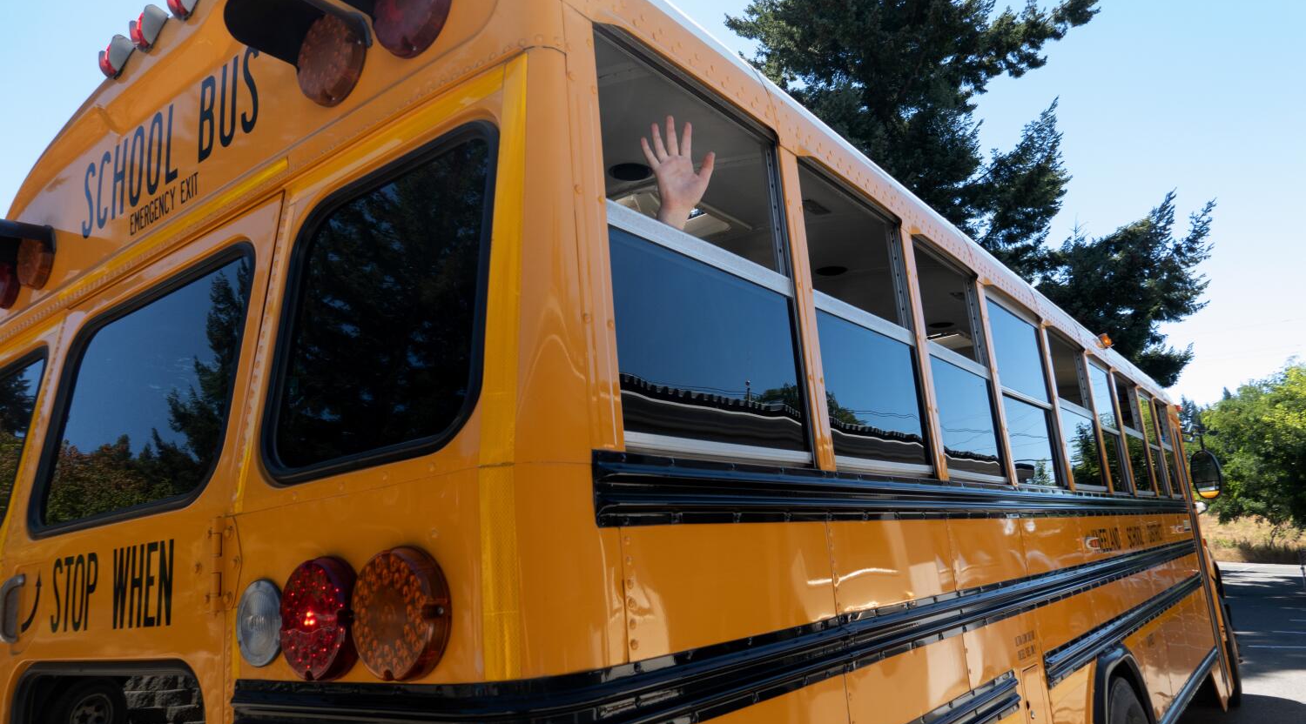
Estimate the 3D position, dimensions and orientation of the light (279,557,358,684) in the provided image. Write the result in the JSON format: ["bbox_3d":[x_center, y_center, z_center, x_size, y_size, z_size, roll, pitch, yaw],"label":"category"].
[{"bbox_3d":[-0.495,0.383,1.297,0.180,0.180,0.036,-14,-16,35],"label":"light"}]

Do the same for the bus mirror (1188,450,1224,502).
[{"bbox_3d":[4.492,0.926,7.085,0.080,0.390,0.225,7,-17,-40],"label":"bus mirror"}]

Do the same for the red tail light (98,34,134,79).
[{"bbox_3d":[-1.361,-0.771,2.209,0.080,0.087,0.073,-14,-16,35],"label":"red tail light"}]

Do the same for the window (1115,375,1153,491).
[{"bbox_3d":[2.929,0.468,5.326,0.050,0.720,0.757,-14,-16,35],"label":"window"}]

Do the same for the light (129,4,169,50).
[{"bbox_3d":[-1.218,-0.810,2.106,0.080,0.087,0.073,-14,-16,35],"label":"light"}]

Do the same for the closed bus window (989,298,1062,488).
[{"bbox_3d":[1.443,0.135,3.393,0.050,0.720,0.753,-14,-16,35],"label":"closed bus window"}]

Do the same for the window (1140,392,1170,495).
[{"bbox_3d":[3.402,0.574,5.941,0.050,0.720,0.599,-14,-16,35],"label":"window"}]

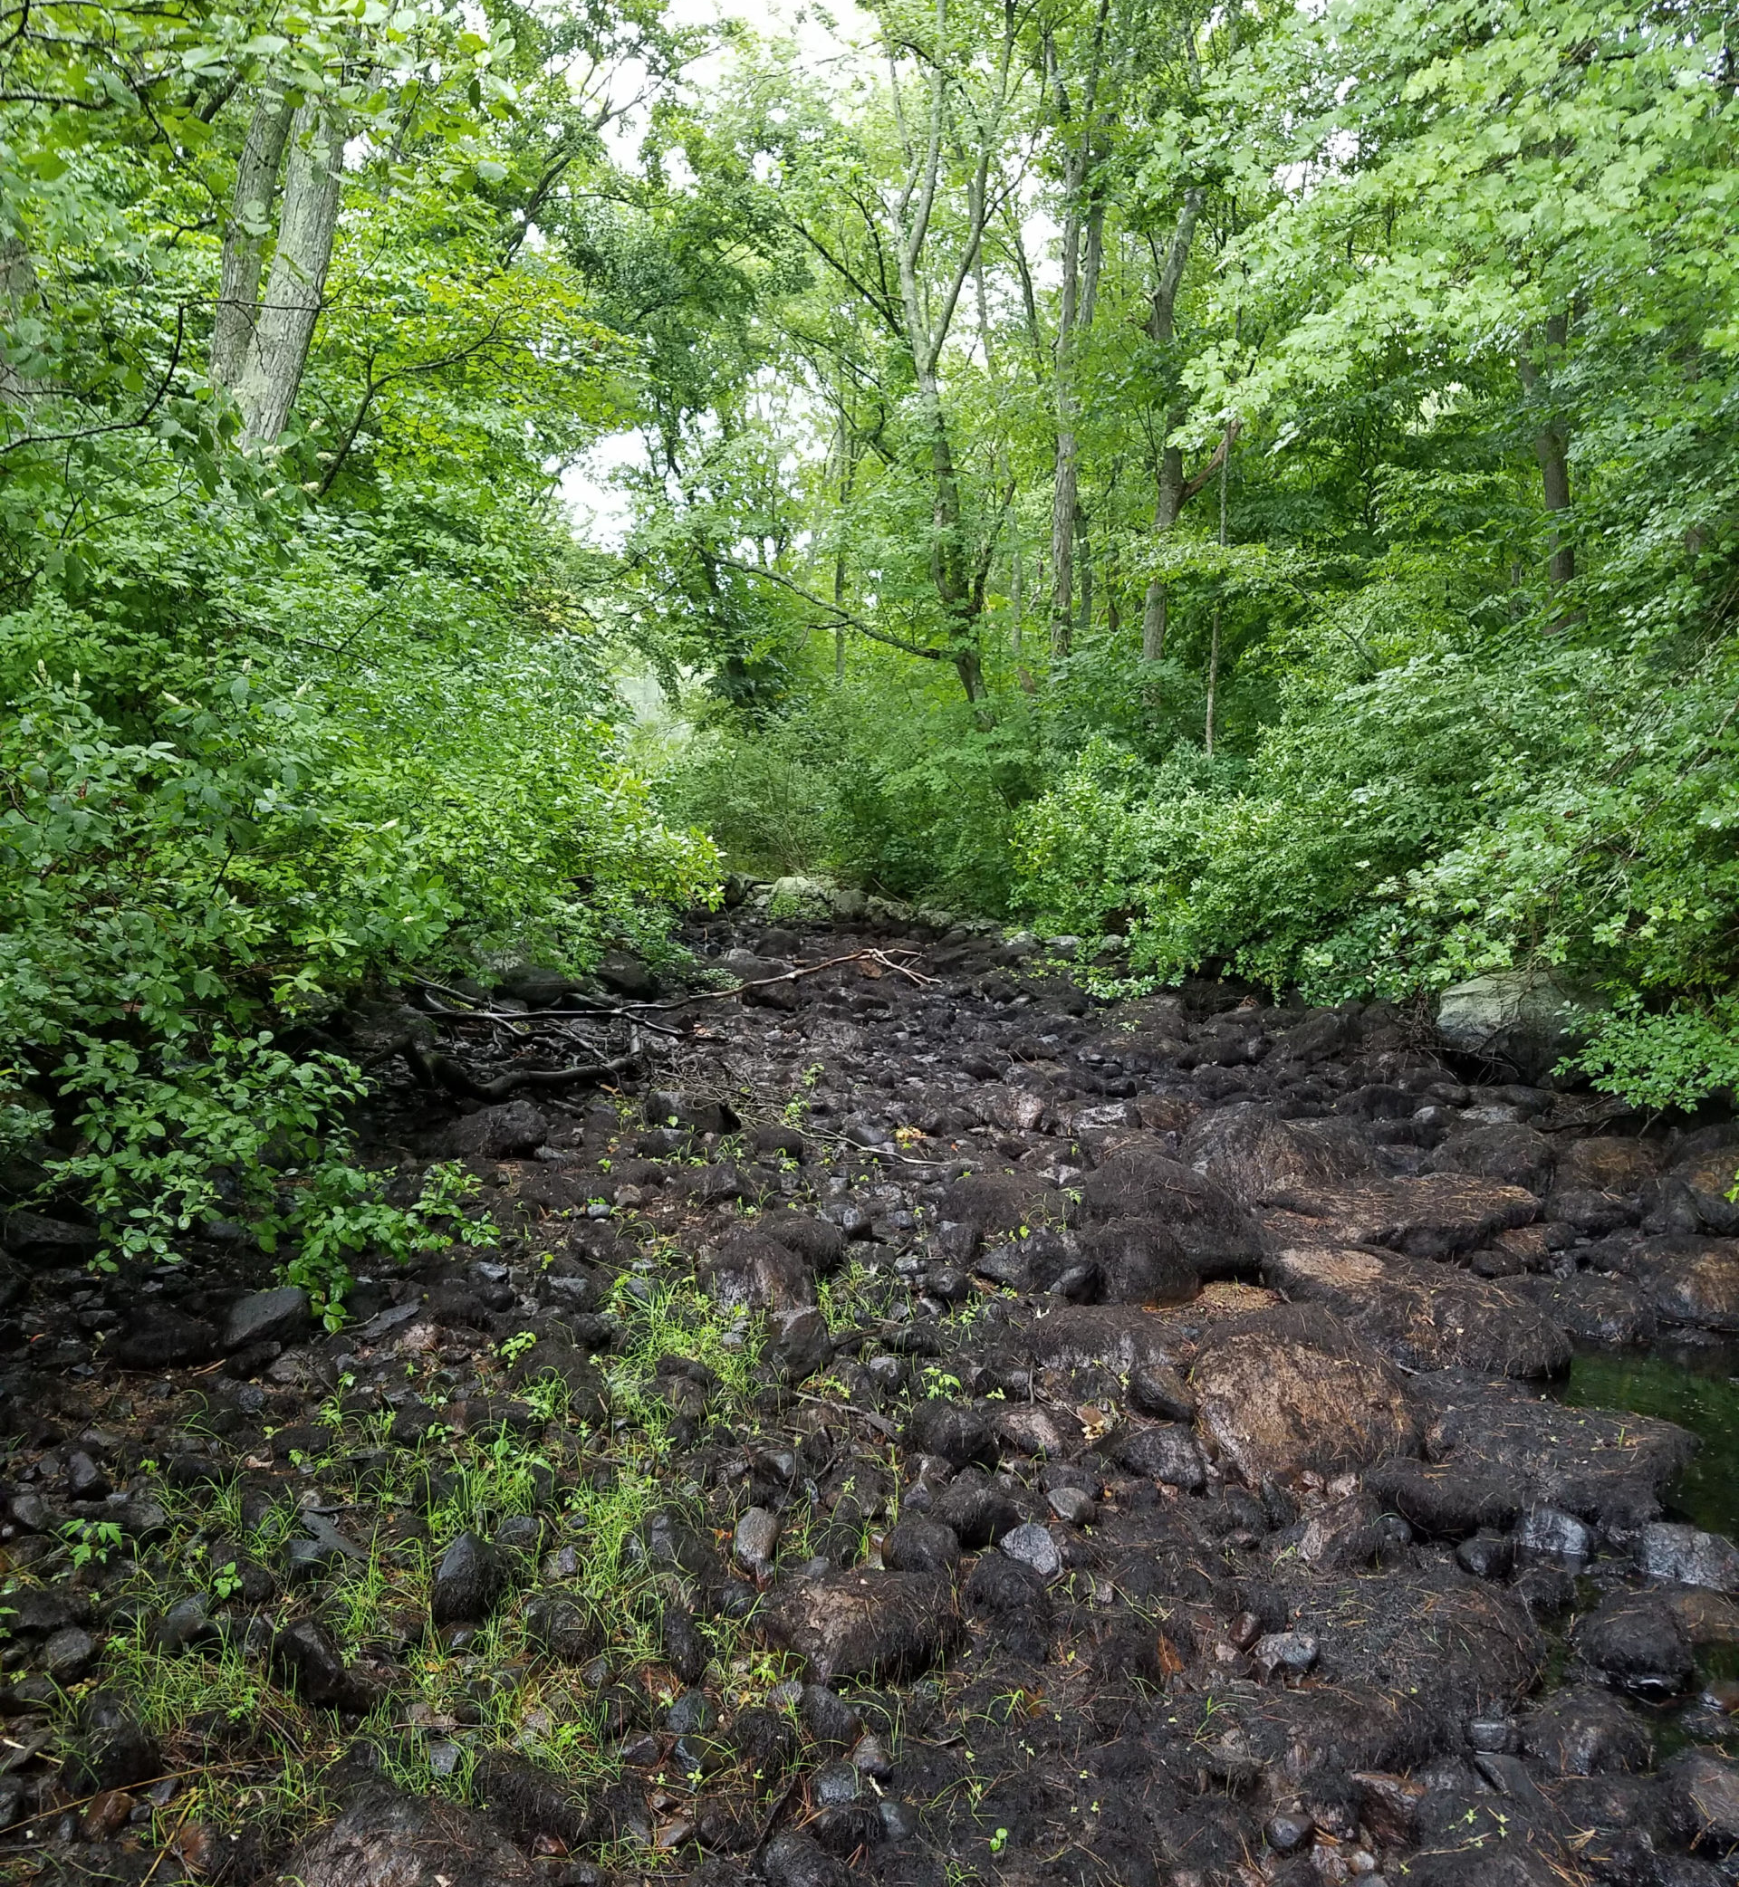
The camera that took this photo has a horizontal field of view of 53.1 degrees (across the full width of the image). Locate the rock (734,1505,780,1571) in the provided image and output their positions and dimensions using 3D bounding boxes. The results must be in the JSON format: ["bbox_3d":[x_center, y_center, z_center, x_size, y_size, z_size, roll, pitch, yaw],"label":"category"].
[{"bbox_3d":[-0.220,1.155,3.380,0.091,0.116,0.109,0,4,0],"label":"rock"}]

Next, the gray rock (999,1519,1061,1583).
[{"bbox_3d":[0.313,1.191,3.402,0.130,0.110,0.120,-2,5,-20],"label":"gray rock"}]

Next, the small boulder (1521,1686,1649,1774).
[{"bbox_3d":[1.121,1.234,2.729,0.194,0.101,0.155,2,5,22],"label":"small boulder"}]

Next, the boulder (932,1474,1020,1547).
[{"bbox_3d":[0.222,1.195,3.657,0.181,0.145,0.181,0,4,0],"label":"boulder"}]

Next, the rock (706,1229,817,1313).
[{"bbox_3d":[-0.314,0.949,5.032,0.319,0.225,0.287,0,5,-4],"label":"rock"}]

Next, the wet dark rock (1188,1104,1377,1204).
[{"bbox_3d":[1.581,0.805,6.671,0.696,0.363,0.556,0,4,0],"label":"wet dark rock"}]

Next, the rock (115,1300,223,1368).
[{"bbox_3d":[-1.857,1.034,4.616,0.256,0.163,0.192,1,5,0],"label":"rock"}]

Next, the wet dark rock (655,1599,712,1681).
[{"bbox_3d":[-0.317,1.182,2.950,0.096,0.127,0.116,0,4,0],"label":"wet dark rock"}]

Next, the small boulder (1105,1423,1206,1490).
[{"bbox_3d":[0.633,1.137,3.856,0.217,0.138,0.152,0,4,0],"label":"small boulder"}]

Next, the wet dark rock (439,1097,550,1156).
[{"bbox_3d":[-1.726,0.856,8.043,0.504,0.242,0.397,0,4,0],"label":"wet dark rock"}]

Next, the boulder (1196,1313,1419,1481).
[{"bbox_3d":[1.015,1.062,4.095,0.513,0.328,0.436,1,4,10],"label":"boulder"}]

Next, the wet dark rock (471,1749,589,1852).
[{"bbox_3d":[-0.493,1.244,2.532,0.157,0.109,0.133,2,5,20],"label":"wet dark rock"}]

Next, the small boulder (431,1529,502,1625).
[{"bbox_3d":[-0.736,1.161,3.191,0.129,0.164,0.109,1,5,0],"label":"small boulder"}]

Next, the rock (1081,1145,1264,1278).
[{"bbox_3d":[0.952,0.837,5.476,0.572,0.398,0.514,1,5,10],"label":"rock"}]

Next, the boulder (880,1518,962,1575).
[{"bbox_3d":[0.109,1.216,3.506,0.164,0.105,0.139,0,4,0],"label":"boulder"}]

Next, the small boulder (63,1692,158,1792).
[{"bbox_3d":[-1.142,1.202,2.626,0.135,0.126,0.149,-2,5,-23],"label":"small boulder"}]

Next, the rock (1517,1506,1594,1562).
[{"bbox_3d":[1.434,1.235,3.644,0.156,0.114,0.109,0,4,0],"label":"rock"}]

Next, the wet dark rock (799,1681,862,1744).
[{"bbox_3d":[-0.064,1.267,2.867,0.107,0.088,0.097,0,4,0],"label":"wet dark rock"}]

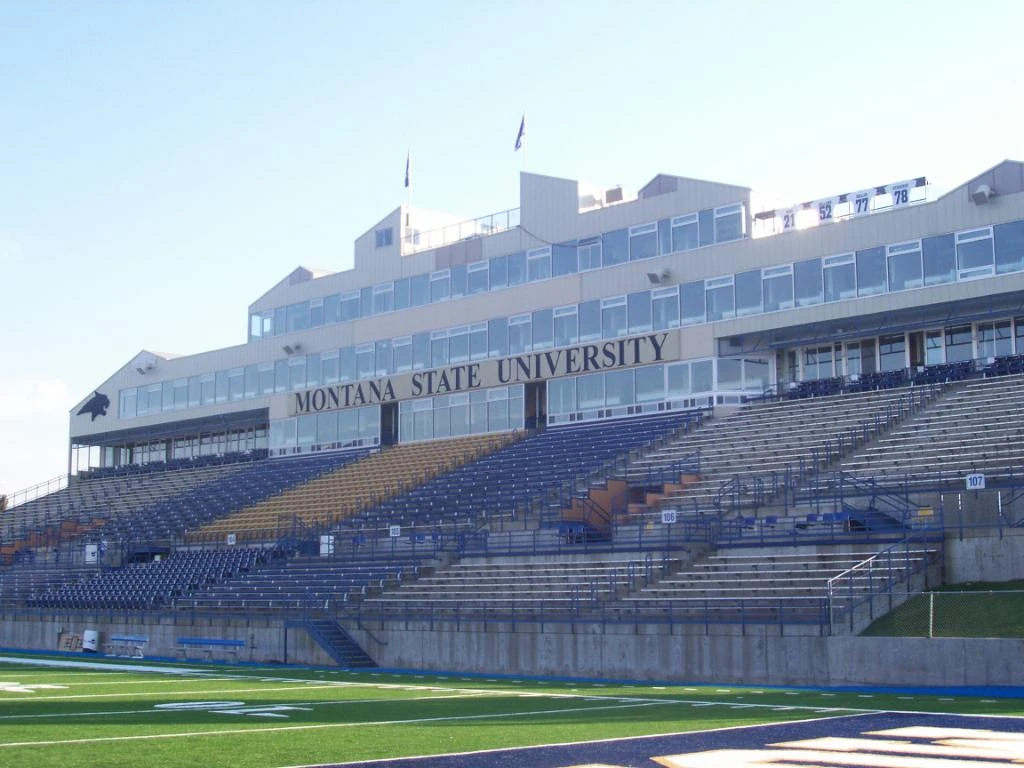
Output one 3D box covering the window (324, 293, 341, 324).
[{"bbox_3d":[-10.445,-4.261,90.970,0.150,1.720,1.599,7,-10,-44],"label":"window"}]

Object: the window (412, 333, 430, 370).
[{"bbox_3d":[-4.899,-1.759,85.094,0.150,1.970,1.490,7,-11,-44],"label":"window"}]

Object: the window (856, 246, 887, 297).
[{"bbox_3d":[14.873,-4.619,64.779,0.150,1.980,1.478,7,-10,-44],"label":"window"}]

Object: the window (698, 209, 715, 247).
[{"bbox_3d":[8.942,-7.120,71.886,0.120,1.633,0.917,8,-11,-44],"label":"window"}]

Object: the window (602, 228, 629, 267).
[{"bbox_3d":[4.981,-6.555,75.528,0.100,1.700,1.672,8,-11,-44],"label":"window"}]

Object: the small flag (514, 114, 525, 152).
[{"bbox_3d":[0.391,-13.070,81.800,0.550,1.850,0.350,0,-8,0],"label":"small flag"}]

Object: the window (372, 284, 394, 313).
[{"bbox_3d":[-7.180,-4.774,88.065,0.120,1.716,1.859,8,-11,-44],"label":"window"}]

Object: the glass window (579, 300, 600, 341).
[{"bbox_3d":[3.763,-3.010,75.980,0.100,1.908,1.497,8,-11,-44],"label":"glass window"}]

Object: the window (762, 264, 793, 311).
[{"bbox_3d":[10.636,-3.806,62.582,0.100,1.824,1.548,8,-11,-44],"label":"window"}]

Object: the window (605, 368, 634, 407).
[{"bbox_3d":[5.119,0.221,74.399,0.150,1.770,1.910,7,-11,-44],"label":"window"}]

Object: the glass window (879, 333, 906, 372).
[{"bbox_3d":[16.826,-1.323,69.221,0.120,1.669,1.393,8,-11,-44],"label":"glass window"}]

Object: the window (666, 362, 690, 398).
[{"bbox_3d":[7.614,-0.144,71.842,0.150,1.440,1.460,7,-11,-44],"label":"window"}]

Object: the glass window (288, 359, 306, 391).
[{"bbox_3d":[-12.699,-0.664,92.803,0.100,1.980,1.774,8,-11,-44],"label":"glass window"}]

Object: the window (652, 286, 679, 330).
[{"bbox_3d":[6.565,-3.214,66.767,0.100,1.786,1.480,8,-11,-44],"label":"window"}]

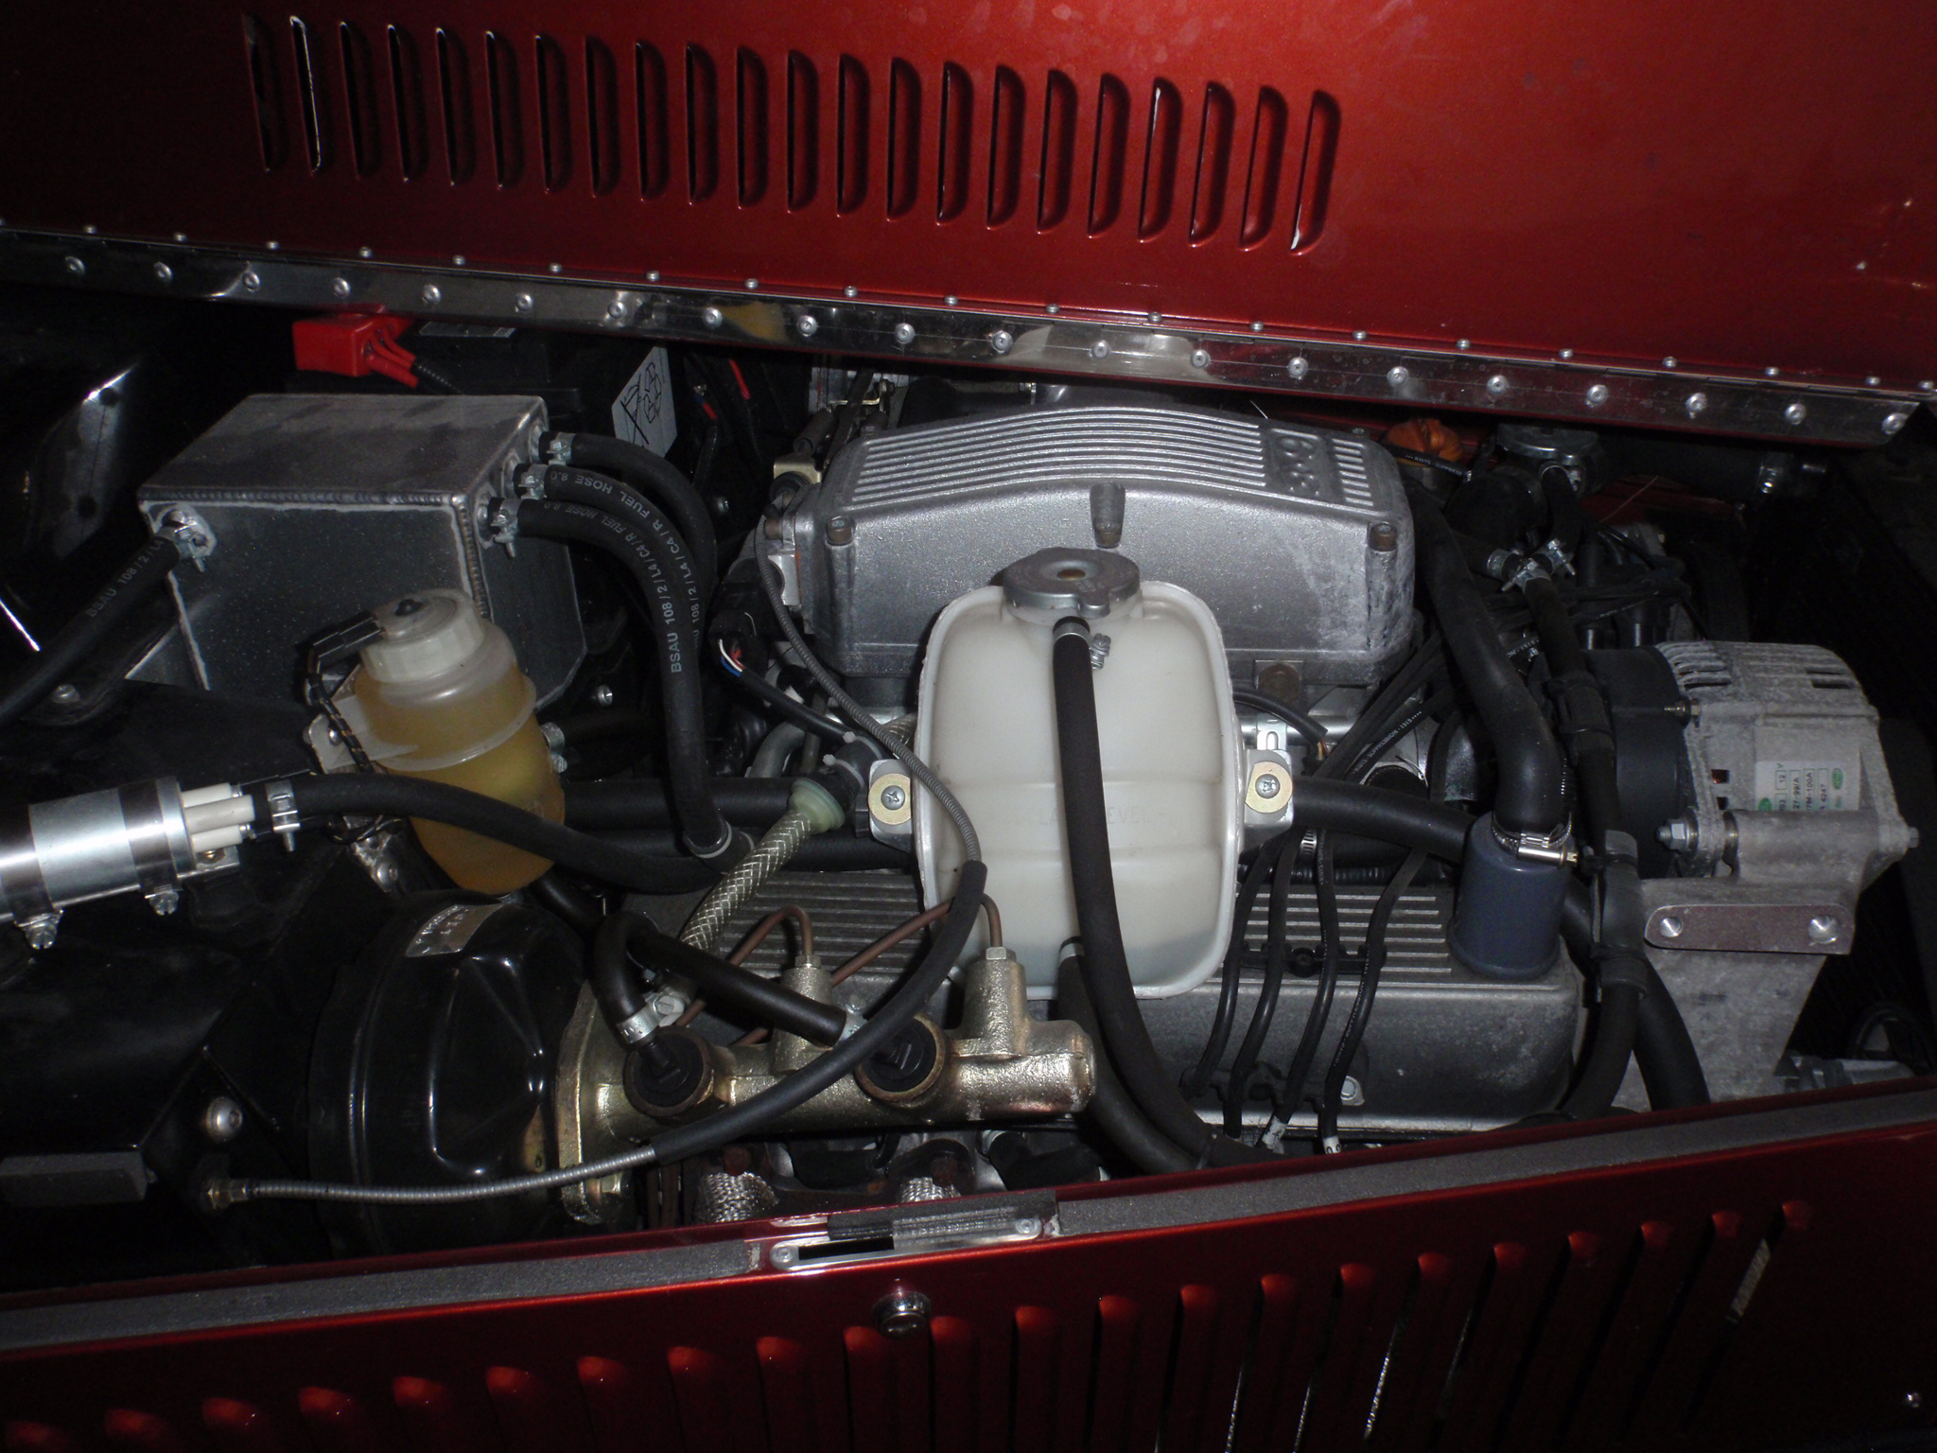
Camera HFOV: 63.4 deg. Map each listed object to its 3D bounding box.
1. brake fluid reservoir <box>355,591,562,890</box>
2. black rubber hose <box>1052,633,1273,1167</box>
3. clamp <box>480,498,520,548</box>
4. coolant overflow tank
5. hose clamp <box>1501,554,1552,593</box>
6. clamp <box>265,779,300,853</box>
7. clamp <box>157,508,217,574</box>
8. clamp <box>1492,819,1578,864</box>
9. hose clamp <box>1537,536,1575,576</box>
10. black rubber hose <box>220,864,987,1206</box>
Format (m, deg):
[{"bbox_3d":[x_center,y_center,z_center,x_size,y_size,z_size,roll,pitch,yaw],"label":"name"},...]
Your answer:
[{"bbox_3d":[-0.228,0.006,0.700,0.081,0.145,0.081,0,34,6],"label":"brake fluid reservoir"},{"bbox_3d":[0.076,0.068,0.640,0.090,0.222,0.045,0,10,0],"label":"black rubber hose"},{"bbox_3d":[-0.221,-0.096,0.745,0.014,0.025,0.023,-6,18,5],"label":"clamp"},{"bbox_3d":[0.047,0.029,0.698,0.150,0.207,0.095,0,19,3],"label":"coolant overflow tank"},{"bbox_3d":[0.307,-0.084,0.860,0.027,0.013,0.023,-43,6,6],"label":"hose clamp"},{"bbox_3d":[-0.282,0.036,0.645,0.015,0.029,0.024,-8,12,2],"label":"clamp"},{"bbox_3d":[-0.357,-0.085,0.715,0.018,0.028,0.024,-17,7,37],"label":"clamp"},{"bbox_3d":[0.260,0.049,0.720,0.038,0.014,0.038,2,34,5],"label":"clamp"},{"bbox_3d":[0.323,-0.093,0.860,0.013,0.024,0.023,-30,9,4],"label":"hose clamp"},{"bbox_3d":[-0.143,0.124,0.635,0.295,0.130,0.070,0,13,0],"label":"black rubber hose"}]

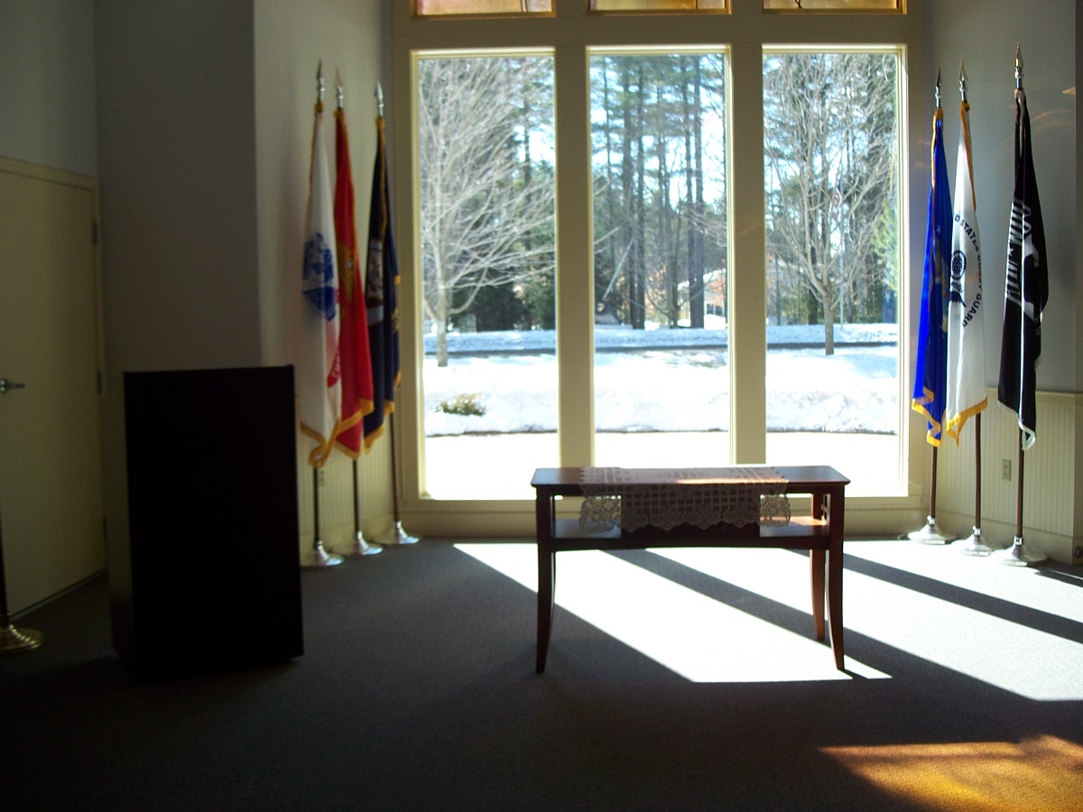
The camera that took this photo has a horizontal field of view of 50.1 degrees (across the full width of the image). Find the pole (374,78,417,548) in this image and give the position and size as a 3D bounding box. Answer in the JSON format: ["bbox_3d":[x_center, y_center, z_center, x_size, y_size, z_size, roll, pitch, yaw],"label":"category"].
[{"bbox_3d":[-0.903,-0.529,6.829,0.270,2.729,0.270,-2,5,0],"label":"pole"}]

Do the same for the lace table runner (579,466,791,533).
[{"bbox_3d":[0.556,0.368,4.646,0.830,0.190,0.440,-1,5,2],"label":"lace table runner"}]

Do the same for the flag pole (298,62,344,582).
[{"bbox_3d":[-1.212,-0.488,6.310,0.270,2.740,0.270,1,5,0],"label":"flag pole"}]

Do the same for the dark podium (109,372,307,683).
[{"bbox_3d":[-1.373,0.428,4.704,0.645,1.175,0.470,-3,5,-29],"label":"dark podium"}]

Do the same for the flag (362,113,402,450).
[{"bbox_3d":[-0.938,-0.704,6.814,0.230,2.000,0.220,-1,5,-8],"label":"flag"}]

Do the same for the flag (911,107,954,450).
[{"bbox_3d":[2.291,-0.741,6.734,0.250,1.980,0.220,1,5,19],"label":"flag"}]

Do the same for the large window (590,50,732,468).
[{"bbox_3d":[0.721,-0.784,6.940,0.850,2.670,0.100,-1,5,2],"label":"large window"}]

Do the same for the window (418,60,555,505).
[{"bbox_3d":[-0.327,-0.783,6.959,0.850,2.670,0.100,-1,5,2],"label":"window"}]

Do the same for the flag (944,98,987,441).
[{"bbox_3d":[2.377,-0.724,6.455,0.250,1.970,0.220,1,5,20],"label":"flag"}]

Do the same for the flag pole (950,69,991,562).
[{"bbox_3d":[2.395,-0.540,6.480,0.270,2.732,0.270,-3,5,0],"label":"flag pole"}]

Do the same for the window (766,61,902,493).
[{"bbox_3d":[1.758,-0.783,6.901,0.850,2.670,0.100,-1,5,2],"label":"window"}]

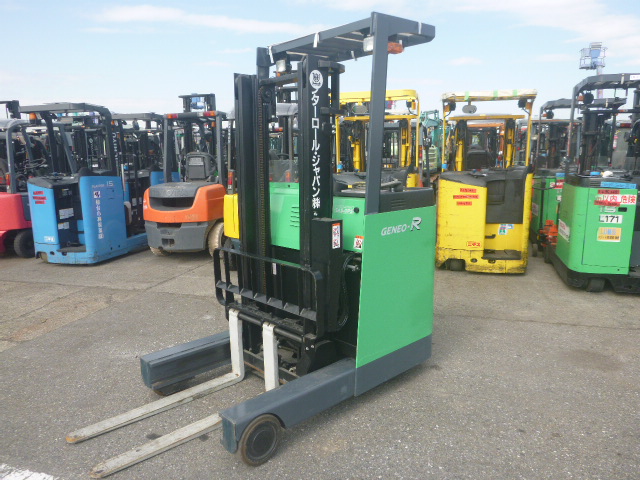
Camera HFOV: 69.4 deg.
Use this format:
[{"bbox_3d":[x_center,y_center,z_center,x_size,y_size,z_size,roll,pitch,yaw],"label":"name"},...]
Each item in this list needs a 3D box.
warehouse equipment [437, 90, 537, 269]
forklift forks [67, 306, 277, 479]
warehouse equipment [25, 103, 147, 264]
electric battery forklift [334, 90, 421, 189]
[{"bbox_3d":[2.361,-0.772,6.724,1.130,2.270,2.000,3,10,16],"label":"warehouse equipment"},{"bbox_3d":[-0.785,0.796,2.605,1.080,0.520,0.480,-9,13,-44],"label":"forklift forks"},{"bbox_3d":[-3.439,-0.887,7.375,1.130,2.270,2.000,2,10,14],"label":"warehouse equipment"},{"bbox_3d":[0.891,-0.788,6.813,1.130,2.270,2.000,2,10,13],"label":"electric battery forklift"}]

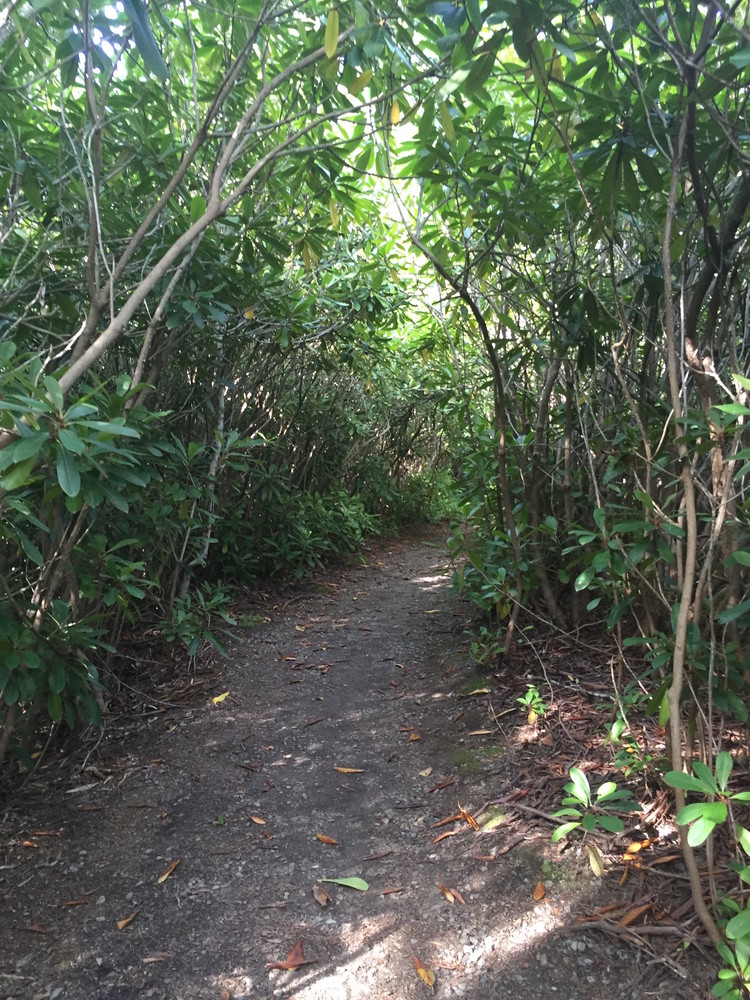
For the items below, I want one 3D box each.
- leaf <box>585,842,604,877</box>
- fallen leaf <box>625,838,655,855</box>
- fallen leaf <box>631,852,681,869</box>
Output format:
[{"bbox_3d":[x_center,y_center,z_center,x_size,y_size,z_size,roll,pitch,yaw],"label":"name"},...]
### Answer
[{"bbox_3d":[0.767,1.256,2.930,0.036,0.060,0.120,-1,3,-12],"label":"leaf"},{"bbox_3d":[0.947,1.240,3.000,0.105,0.025,0.042,-2,3,-27],"label":"fallen leaf"},{"bbox_3d":[0.971,1.247,2.900,0.165,0.020,0.042,-1,3,-18],"label":"fallen leaf"}]

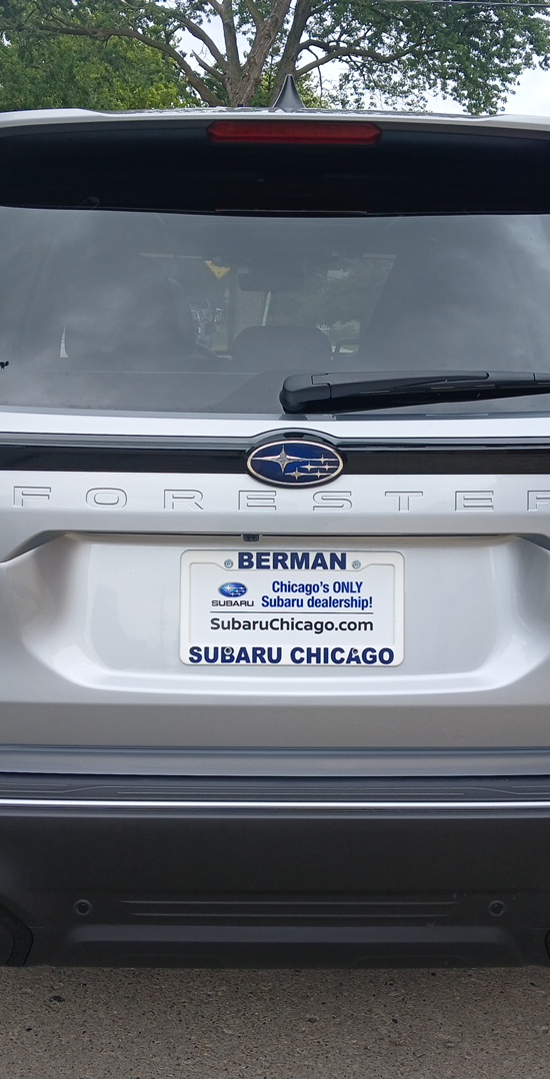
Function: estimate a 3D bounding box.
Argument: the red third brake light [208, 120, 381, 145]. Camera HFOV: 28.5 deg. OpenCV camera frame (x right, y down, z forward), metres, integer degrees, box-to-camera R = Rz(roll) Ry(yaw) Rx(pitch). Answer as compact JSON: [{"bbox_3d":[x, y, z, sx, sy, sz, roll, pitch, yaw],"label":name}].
[{"bbox_3d":[0.029,-0.603,1.600,0.255,0.035,0.045,1,12,-1],"label":"red third brake light"}]

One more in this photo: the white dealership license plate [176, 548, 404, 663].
[{"bbox_3d":[0.025,0.096,1.508,0.313,0.162,0.012,1,3,1],"label":"white dealership license plate"}]

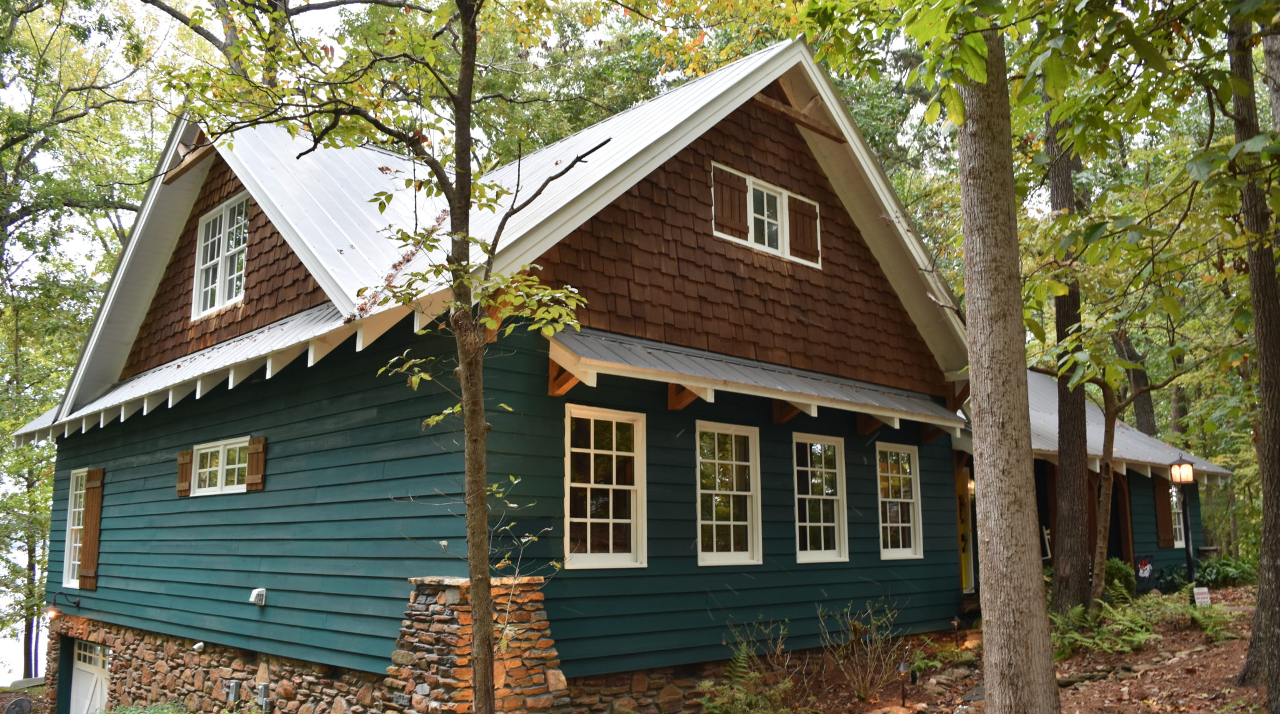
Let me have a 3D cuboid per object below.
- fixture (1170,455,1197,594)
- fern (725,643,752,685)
[{"bbox_3d":[7.847,2.444,13.706,0.260,2.085,0.260,0,-11,-4],"label":"fixture"},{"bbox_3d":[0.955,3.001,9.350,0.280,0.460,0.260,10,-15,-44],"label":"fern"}]

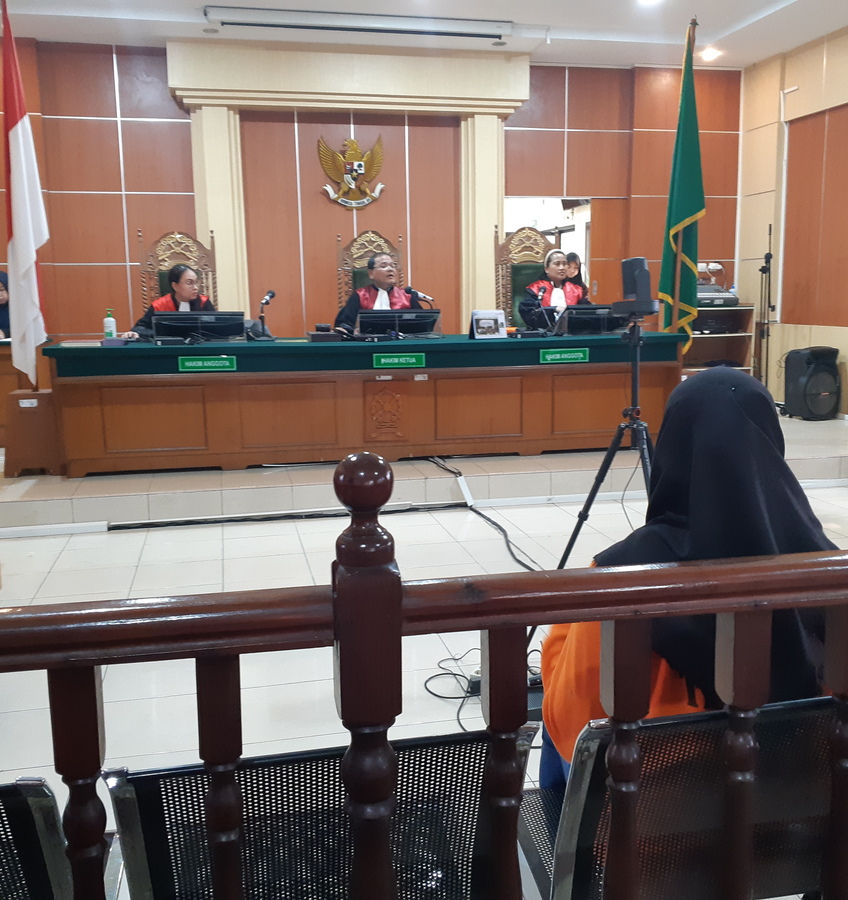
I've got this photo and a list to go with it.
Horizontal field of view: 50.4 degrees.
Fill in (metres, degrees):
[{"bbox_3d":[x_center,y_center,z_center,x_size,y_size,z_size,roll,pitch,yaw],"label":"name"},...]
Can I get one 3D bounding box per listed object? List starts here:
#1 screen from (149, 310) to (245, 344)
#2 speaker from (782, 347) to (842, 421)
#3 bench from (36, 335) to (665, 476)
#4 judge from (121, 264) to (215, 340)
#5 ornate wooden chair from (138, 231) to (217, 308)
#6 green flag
[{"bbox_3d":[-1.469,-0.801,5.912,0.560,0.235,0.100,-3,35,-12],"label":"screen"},{"bbox_3d":[3.211,-0.552,7.469,0.360,0.600,0.340,-2,10,-9],"label":"speaker"},{"bbox_3d":[-0.293,-0.369,6.211,4.155,0.776,0.860,-3,10,-12],"label":"bench"},{"bbox_3d":[-1.782,-0.652,6.407,0.640,1.307,0.720,-6,11,-26],"label":"judge"},{"bbox_3d":[-1.780,-0.817,6.598,0.610,1.567,0.640,-3,10,-12],"label":"ornate wooden chair"},{"bbox_3d":[1.843,-1.877,6.432,0.300,2.260,0.250,-3,10,-12],"label":"green flag"}]

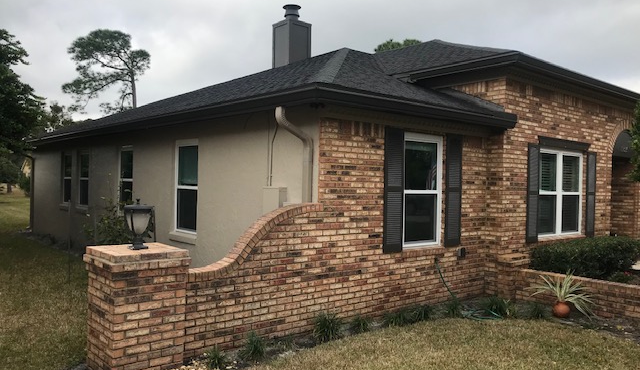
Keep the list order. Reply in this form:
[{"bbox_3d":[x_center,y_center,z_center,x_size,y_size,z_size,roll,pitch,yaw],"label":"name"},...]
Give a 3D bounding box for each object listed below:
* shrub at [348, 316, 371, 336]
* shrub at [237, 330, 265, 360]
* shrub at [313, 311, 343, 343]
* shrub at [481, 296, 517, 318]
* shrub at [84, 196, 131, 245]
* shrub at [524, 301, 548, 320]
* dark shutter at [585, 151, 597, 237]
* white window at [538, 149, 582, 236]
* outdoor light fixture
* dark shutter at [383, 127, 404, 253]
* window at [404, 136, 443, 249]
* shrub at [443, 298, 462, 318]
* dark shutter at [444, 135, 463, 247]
[{"bbox_3d":[0.433,1.483,5.605,0.240,0.210,0.240,1,0,0],"label":"shrub"},{"bbox_3d":[-0.622,1.478,4.758,0.250,0.225,0.250,2,0,0],"label":"shrub"},{"bbox_3d":[0.079,1.458,5.319,0.290,0.270,0.290,2,0,0],"label":"shrub"},{"bbox_3d":[2.255,1.500,6.539,0.400,0.260,0.360,1,0,-40],"label":"shrub"},{"bbox_3d":[-3.894,0.844,9.560,0.850,1.280,0.850,1,0,-40],"label":"shrub"},{"bbox_3d":[2.696,1.530,6.447,0.270,0.210,0.260,1,0,-40],"label":"shrub"},{"bbox_3d":[4.912,0.178,9.403,0.375,1.534,0.040,1,0,-40],"label":"dark shutter"},{"bbox_3d":[4.106,0.135,8.838,1.680,1.420,0.100,1,0,-40],"label":"white window"},{"bbox_3d":[-1.639,0.349,4.674,0.260,0.430,0.260,1,0,-40],"label":"outdoor light fixture"},{"bbox_3d":[0.910,0.071,6.407,0.355,1.539,0.040,1,0,-40],"label":"dark shutter"},{"bbox_3d":[1.333,0.085,6.848,0.780,1.495,0.100,1,0,-40],"label":"window"},{"bbox_3d":[1.638,1.493,6.399,0.250,0.230,0.250,1,0,0],"label":"shrub"},{"bbox_3d":[1.854,0.092,7.188,0.375,1.545,0.040,1,0,-40],"label":"dark shutter"}]

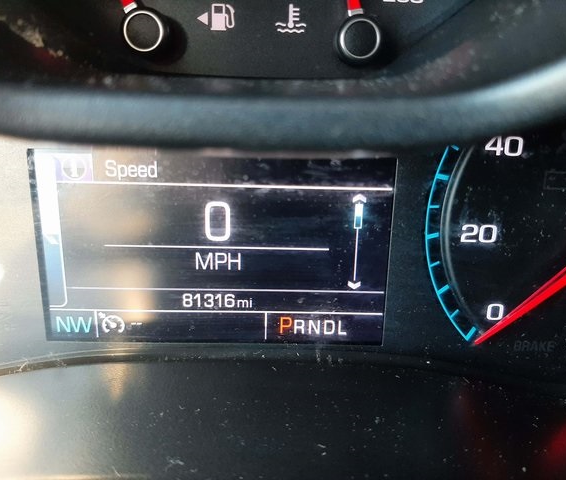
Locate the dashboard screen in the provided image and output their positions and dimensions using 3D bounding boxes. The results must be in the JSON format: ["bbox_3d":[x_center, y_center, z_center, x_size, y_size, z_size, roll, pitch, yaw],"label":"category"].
[{"bbox_3d":[-0.018,0.002,0.136,0.096,0.054,0.010,1,14,-2],"label":"dashboard screen"}]

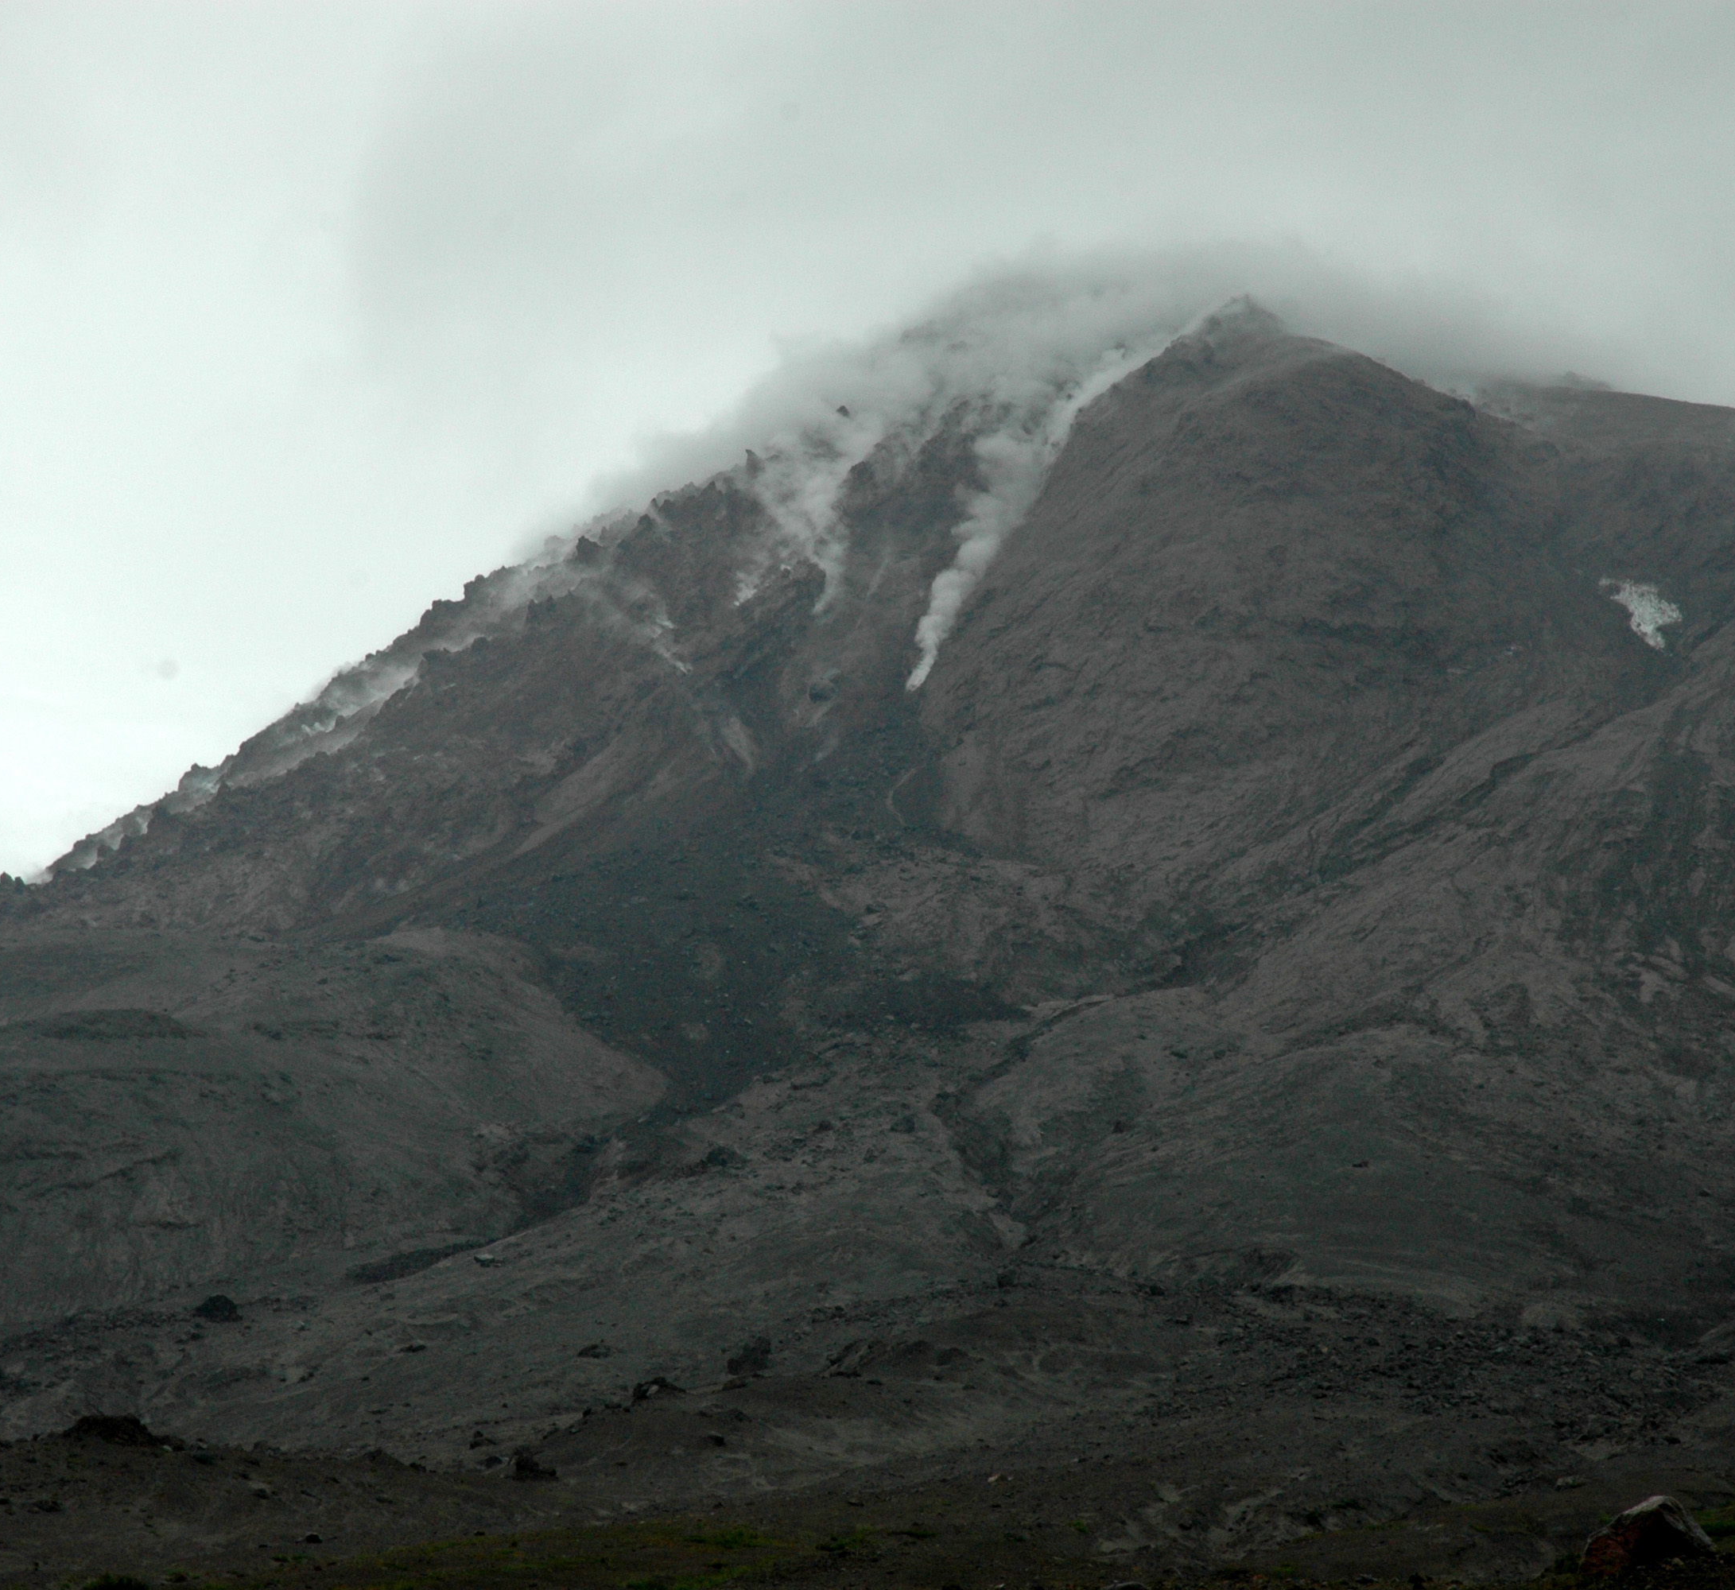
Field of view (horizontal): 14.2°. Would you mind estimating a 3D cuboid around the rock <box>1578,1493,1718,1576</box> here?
[{"bbox_3d":[9.515,9.012,85.000,1.641,0.957,1.300,-1,-6,6],"label":"rock"}]

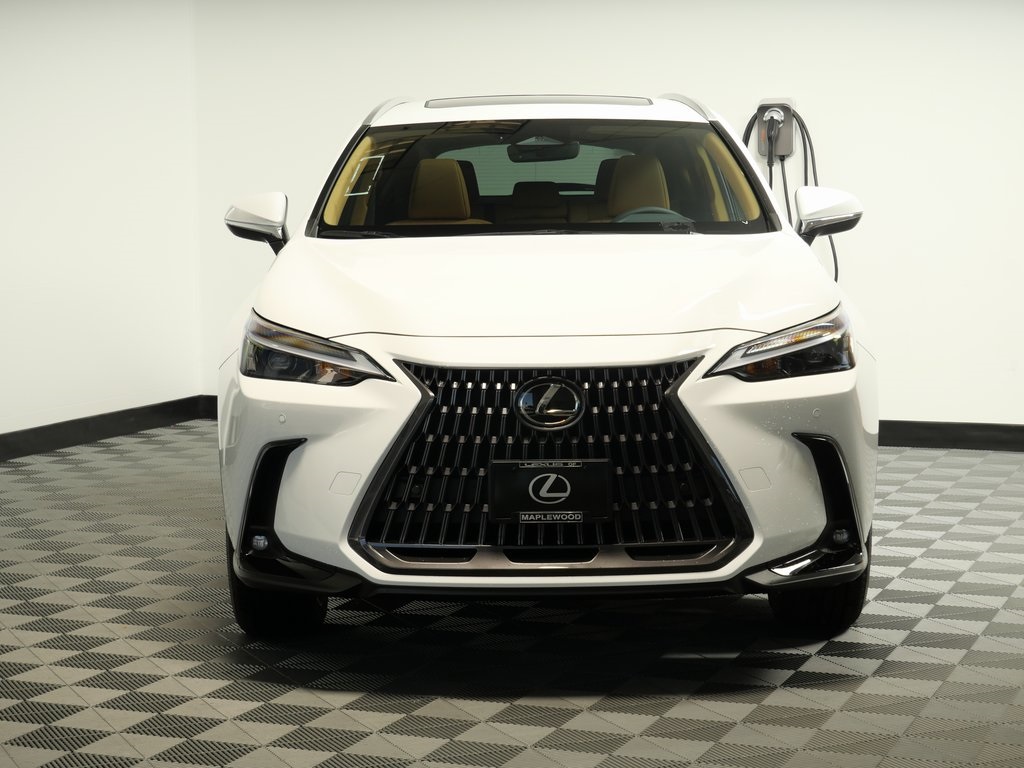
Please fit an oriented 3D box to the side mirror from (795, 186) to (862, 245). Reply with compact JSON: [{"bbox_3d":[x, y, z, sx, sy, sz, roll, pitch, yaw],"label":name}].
[{"bbox_3d":[1.058,-0.560,6.527,0.225,0.207,0.180,-1,5,1],"label":"side mirror"}]

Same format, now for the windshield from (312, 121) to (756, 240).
[{"bbox_3d":[0.104,-0.672,6.436,1.450,0.180,0.880,-1,35,1],"label":"windshield"}]

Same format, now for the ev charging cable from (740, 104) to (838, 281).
[{"bbox_3d":[1.409,-0.920,10.060,0.560,1.080,0.200,1,5,23],"label":"ev charging cable"}]

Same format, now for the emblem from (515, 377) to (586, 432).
[{"bbox_3d":[0.096,0.050,4.953,0.177,0.135,0.035,-1,5,1],"label":"emblem"}]

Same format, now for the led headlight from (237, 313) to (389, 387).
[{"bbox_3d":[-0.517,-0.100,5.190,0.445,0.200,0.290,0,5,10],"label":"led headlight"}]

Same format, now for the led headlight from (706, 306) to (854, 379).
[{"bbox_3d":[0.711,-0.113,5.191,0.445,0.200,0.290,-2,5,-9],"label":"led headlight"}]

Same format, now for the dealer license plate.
[{"bbox_3d":[0.096,0.270,4.947,0.304,0.157,0.020,-1,5,1],"label":"dealer license plate"}]

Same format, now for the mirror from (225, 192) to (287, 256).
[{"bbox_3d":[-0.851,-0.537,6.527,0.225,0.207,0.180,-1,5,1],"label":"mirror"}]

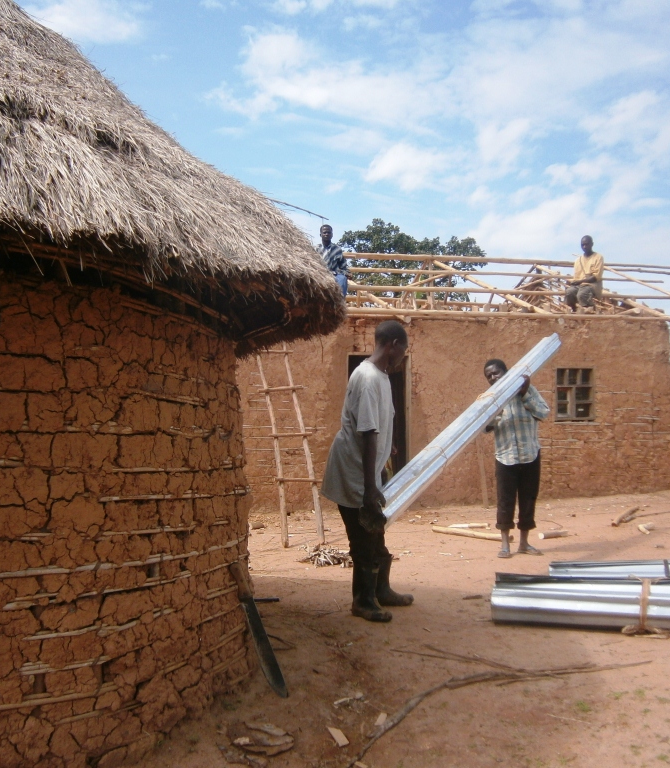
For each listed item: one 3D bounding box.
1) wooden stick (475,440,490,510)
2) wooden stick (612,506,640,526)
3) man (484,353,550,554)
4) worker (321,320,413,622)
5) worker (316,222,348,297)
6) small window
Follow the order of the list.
[{"bbox_3d":[1.993,1.144,10.400,0.070,1.040,0.050,-2,-11,-11],"label":"wooden stick"},{"bbox_3d":[3.289,1.490,8.675,0.110,0.090,1.160,-2,-1,33],"label":"wooden stick"},{"bbox_3d":[1.522,0.612,6.450,0.540,1.650,0.420,0,-4,10],"label":"man"},{"bbox_3d":[0.186,0.492,4.400,0.520,1.660,0.500,1,-4,-5],"label":"worker"},{"bbox_3d":[-0.067,-1.568,10.350,0.500,1.140,0.600,1,-4,-5],"label":"worker"},{"bbox_3d":[3.399,0.149,10.900,0.580,0.740,0.100,1,-4,-11],"label":"small window"}]

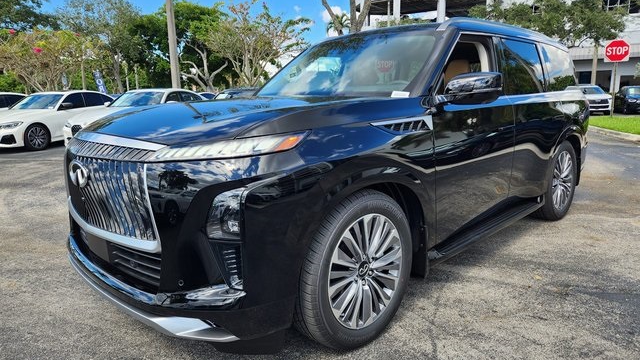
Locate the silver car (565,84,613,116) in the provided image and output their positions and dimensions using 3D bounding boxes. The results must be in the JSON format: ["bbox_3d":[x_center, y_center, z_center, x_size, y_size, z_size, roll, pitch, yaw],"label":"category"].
[{"bbox_3d":[16.960,-5.149,27.146,1.980,1.800,4.900,1,11,16],"label":"silver car"}]

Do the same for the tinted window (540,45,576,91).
[{"bbox_3d":[2.355,-1.072,4.176,1.000,0.400,0.070,-11,2,-43],"label":"tinted window"}]

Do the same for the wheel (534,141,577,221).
[{"bbox_3d":[2.367,-0.011,4.384,0.820,0.820,0.275,-12,15,-43],"label":"wheel"}]

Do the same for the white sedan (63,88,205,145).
[{"bbox_3d":[-4.369,-1.683,11.337,1.860,1.430,4.750,3,12,17],"label":"white sedan"}]

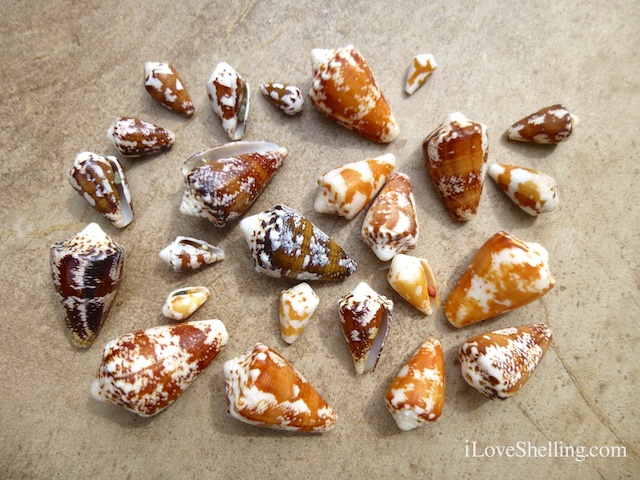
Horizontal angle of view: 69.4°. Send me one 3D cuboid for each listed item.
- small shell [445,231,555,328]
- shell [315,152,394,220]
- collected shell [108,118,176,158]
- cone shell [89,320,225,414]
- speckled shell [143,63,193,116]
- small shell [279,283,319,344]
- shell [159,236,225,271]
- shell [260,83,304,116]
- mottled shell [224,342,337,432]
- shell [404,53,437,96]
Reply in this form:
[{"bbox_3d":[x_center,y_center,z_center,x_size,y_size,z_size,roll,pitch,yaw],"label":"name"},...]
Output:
[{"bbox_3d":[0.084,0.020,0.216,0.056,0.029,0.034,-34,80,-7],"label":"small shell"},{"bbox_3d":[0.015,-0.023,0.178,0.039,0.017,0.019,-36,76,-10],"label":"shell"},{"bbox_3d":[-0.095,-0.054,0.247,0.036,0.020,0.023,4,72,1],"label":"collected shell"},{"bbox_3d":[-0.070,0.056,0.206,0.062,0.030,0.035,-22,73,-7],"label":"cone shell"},{"bbox_3d":[-0.063,-0.064,0.193,0.014,0.013,0.031,-38,77,-11],"label":"speckled shell"},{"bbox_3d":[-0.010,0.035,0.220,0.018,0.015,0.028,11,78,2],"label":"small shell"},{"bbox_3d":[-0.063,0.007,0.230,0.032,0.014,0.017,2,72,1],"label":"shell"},{"bbox_3d":[-0.016,-0.060,0.193,0.021,0.011,0.012,31,75,9],"label":"shell"},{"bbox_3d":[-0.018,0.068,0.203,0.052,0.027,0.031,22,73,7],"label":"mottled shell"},{"bbox_3d":[0.043,-0.071,0.197,0.010,0.009,0.021,28,75,8],"label":"shell"}]

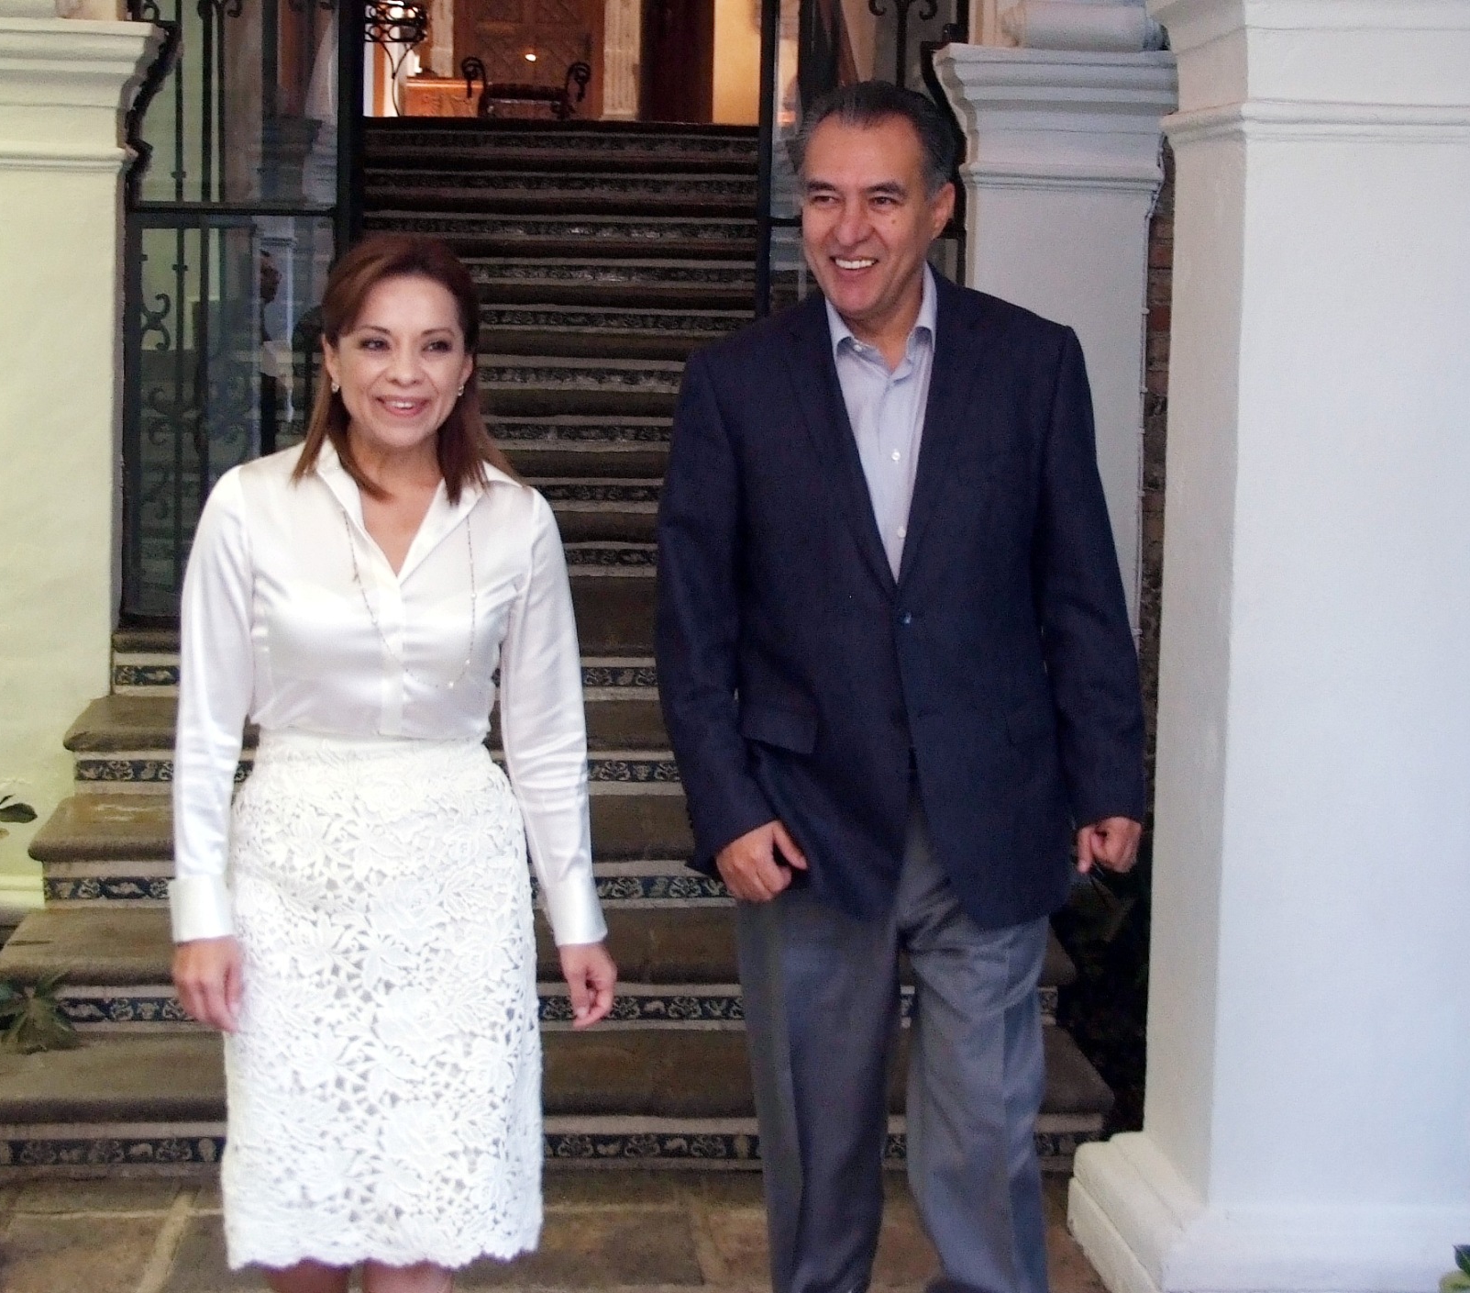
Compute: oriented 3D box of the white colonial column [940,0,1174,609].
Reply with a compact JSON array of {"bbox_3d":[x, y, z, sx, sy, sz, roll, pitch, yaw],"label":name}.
[{"bbox_3d":[0.720,-0.376,5.120,0.511,2.324,0.476,0,6,-4],"label":"white colonial column"}]

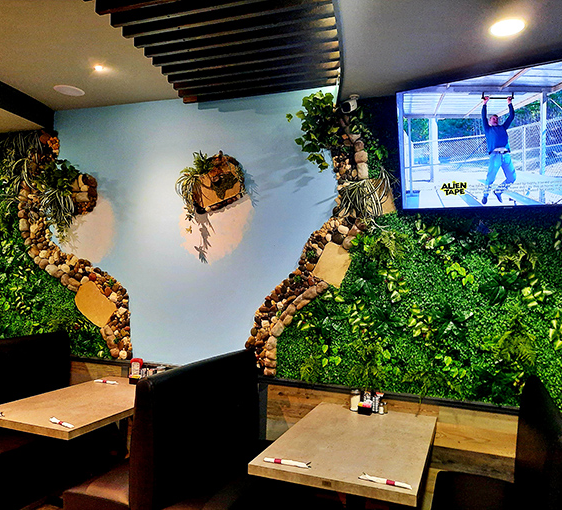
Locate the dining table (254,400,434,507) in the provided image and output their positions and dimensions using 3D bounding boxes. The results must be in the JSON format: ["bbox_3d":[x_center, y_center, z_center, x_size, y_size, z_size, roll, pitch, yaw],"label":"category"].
[{"bbox_3d":[0.413,1.385,2.696,0.760,0.760,1.225,1,-2,21],"label":"dining table"}]

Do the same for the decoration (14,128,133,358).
[{"bbox_3d":[-1.811,-0.136,4.244,1.250,1.940,0.190,1,-2,21],"label":"decoration"}]

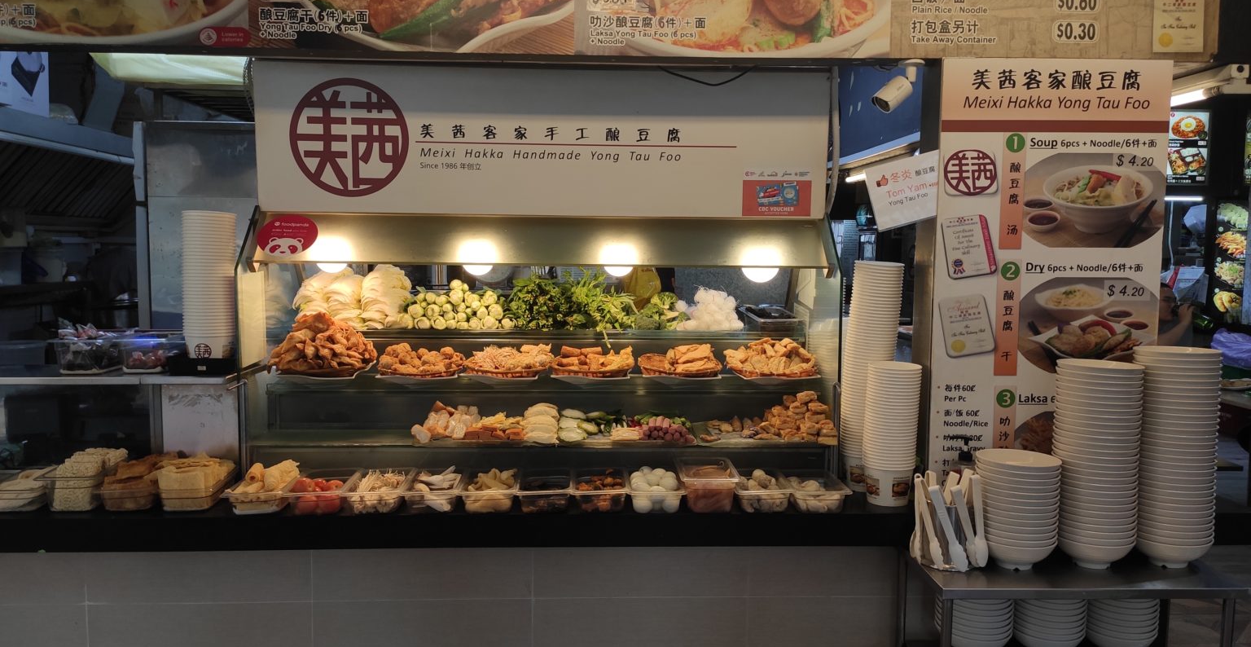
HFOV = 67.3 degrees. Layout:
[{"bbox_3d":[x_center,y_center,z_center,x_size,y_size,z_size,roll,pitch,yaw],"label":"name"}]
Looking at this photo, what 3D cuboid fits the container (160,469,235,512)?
[{"bbox_3d":[-1.241,0.481,2.728,0.162,0.066,0.265,0,5,-8],"label":"container"}]

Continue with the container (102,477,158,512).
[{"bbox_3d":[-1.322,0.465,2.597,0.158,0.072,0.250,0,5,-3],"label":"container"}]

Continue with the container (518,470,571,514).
[{"bbox_3d":[-0.231,0.488,2.726,0.162,0.066,0.265,0,4,-3],"label":"container"}]

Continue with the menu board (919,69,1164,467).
[{"bbox_3d":[1.137,-0.103,2.544,0.620,1.200,0.030,0,5,-4],"label":"menu board"}]

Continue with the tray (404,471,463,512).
[{"bbox_3d":[-0.523,0.472,2.619,0.160,0.068,0.262,0,5,-3],"label":"tray"}]

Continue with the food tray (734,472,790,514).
[{"bbox_3d":[0.391,0.490,2.747,0.162,0.066,0.265,0,4,1],"label":"food tray"}]

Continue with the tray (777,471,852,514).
[{"bbox_3d":[0.547,0.491,2.742,0.162,0.066,0.265,0,4,0],"label":"tray"}]

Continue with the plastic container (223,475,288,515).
[{"bbox_3d":[-1.038,0.486,2.686,0.162,0.066,0.265,0,5,-9],"label":"plastic container"}]

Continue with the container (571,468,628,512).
[{"bbox_3d":[-0.073,0.488,2.734,0.162,0.066,0.265,0,4,-1],"label":"container"}]

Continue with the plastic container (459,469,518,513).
[{"bbox_3d":[-0.371,0.473,2.626,0.160,0.068,0.262,0,5,-3],"label":"plastic container"}]

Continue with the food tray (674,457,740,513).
[{"bbox_3d":[0.227,0.459,2.656,0.160,0.100,0.262,0,5,-3],"label":"food tray"}]

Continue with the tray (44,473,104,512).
[{"bbox_3d":[-1.555,0.465,2.697,0.162,0.100,0.265,-1,5,-13],"label":"tray"}]

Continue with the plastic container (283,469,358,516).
[{"bbox_3d":[-0.837,0.471,2.605,0.162,0.068,0.262,0,5,-3],"label":"plastic container"}]

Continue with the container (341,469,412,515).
[{"bbox_3d":[-0.703,0.486,2.709,0.162,0.066,0.265,0,4,-3],"label":"container"}]

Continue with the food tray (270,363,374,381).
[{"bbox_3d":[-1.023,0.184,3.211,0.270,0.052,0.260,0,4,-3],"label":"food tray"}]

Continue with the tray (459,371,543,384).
[{"bbox_3d":[-0.409,0.177,3.063,0.260,0.040,0.200,0,5,-3],"label":"tray"}]

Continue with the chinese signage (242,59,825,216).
[{"bbox_3d":[-0.247,-0.566,2.923,1.775,0.455,0.030,0,8,-3],"label":"chinese signage"}]

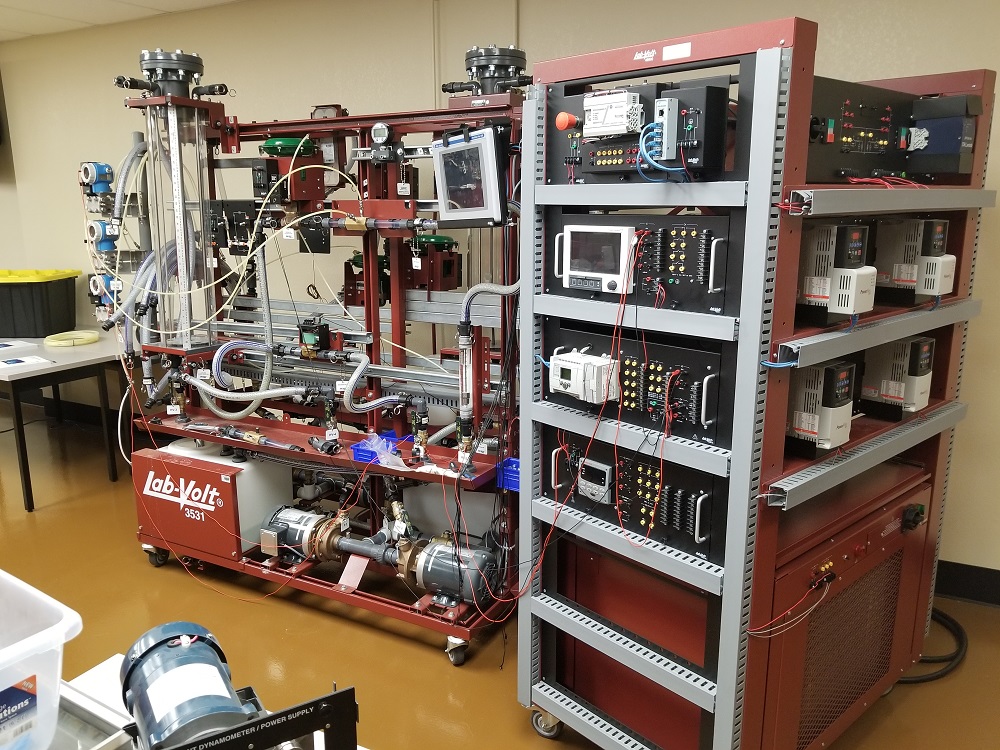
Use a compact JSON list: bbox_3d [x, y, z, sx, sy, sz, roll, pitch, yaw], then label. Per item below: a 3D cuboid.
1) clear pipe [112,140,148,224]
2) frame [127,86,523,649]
[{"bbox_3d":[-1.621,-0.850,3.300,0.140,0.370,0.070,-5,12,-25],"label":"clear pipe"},{"bbox_3d":[-0.660,-0.161,3.115,1.720,1.890,0.800,6,12,27],"label":"frame"}]

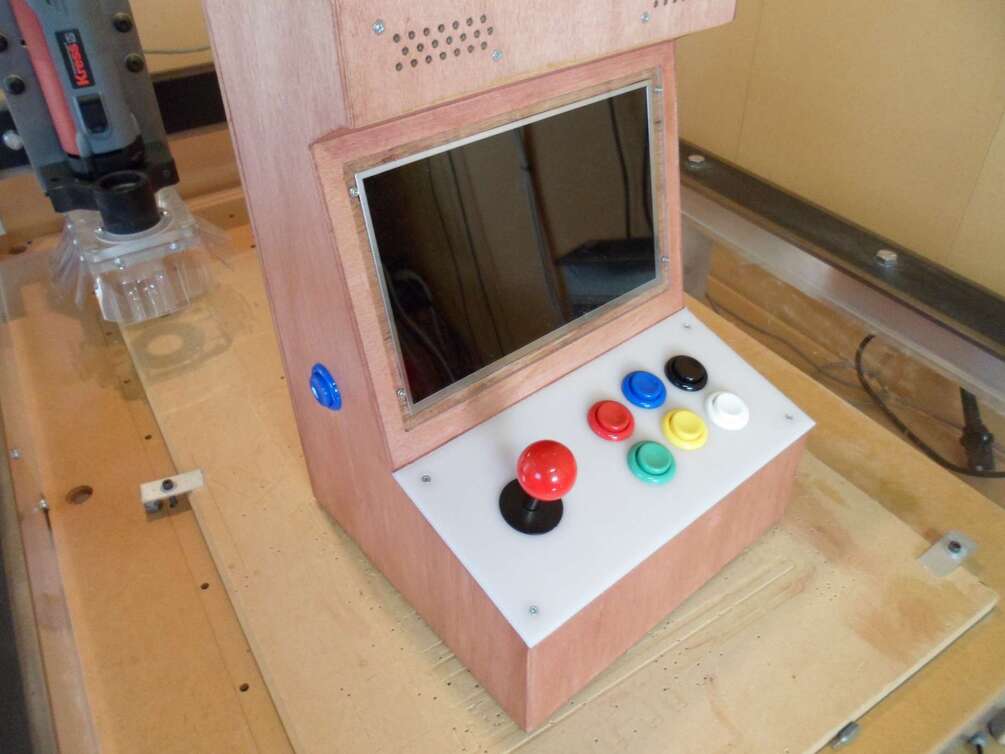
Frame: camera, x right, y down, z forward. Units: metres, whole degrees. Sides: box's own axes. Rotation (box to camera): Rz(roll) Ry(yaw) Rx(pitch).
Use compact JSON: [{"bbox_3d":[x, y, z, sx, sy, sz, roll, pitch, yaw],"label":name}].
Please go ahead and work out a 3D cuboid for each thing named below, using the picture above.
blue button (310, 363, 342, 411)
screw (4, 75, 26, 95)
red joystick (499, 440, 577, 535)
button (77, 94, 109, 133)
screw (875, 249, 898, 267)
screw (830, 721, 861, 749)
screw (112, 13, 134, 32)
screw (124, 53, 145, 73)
[{"bbox_3d":[-0.116,0.008,0.487,0.009,0.035,0.035,-28,46,-31],"label":"blue button"},{"bbox_3d":[-0.445,-0.267,0.690,0.018,0.018,0.011,-21,42,-24],"label":"screw"},{"bbox_3d":[0.023,0.062,0.448,0.040,0.058,0.040,7,50,-8],"label":"red joystick"},{"bbox_3d":[-0.364,-0.233,0.669,0.018,0.032,0.008,-21,42,-24],"label":"button"},{"bbox_3d":[0.350,-0.108,0.687,0.018,0.008,0.018,-21,42,-24],"label":"screw"},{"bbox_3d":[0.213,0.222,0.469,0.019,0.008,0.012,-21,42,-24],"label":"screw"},{"bbox_3d":[-0.356,-0.333,0.708,0.017,0.017,0.011,-21,42,-24],"label":"screw"},{"bbox_3d":[-0.356,-0.304,0.730,0.017,0.017,0.011,-21,42,-24],"label":"screw"}]

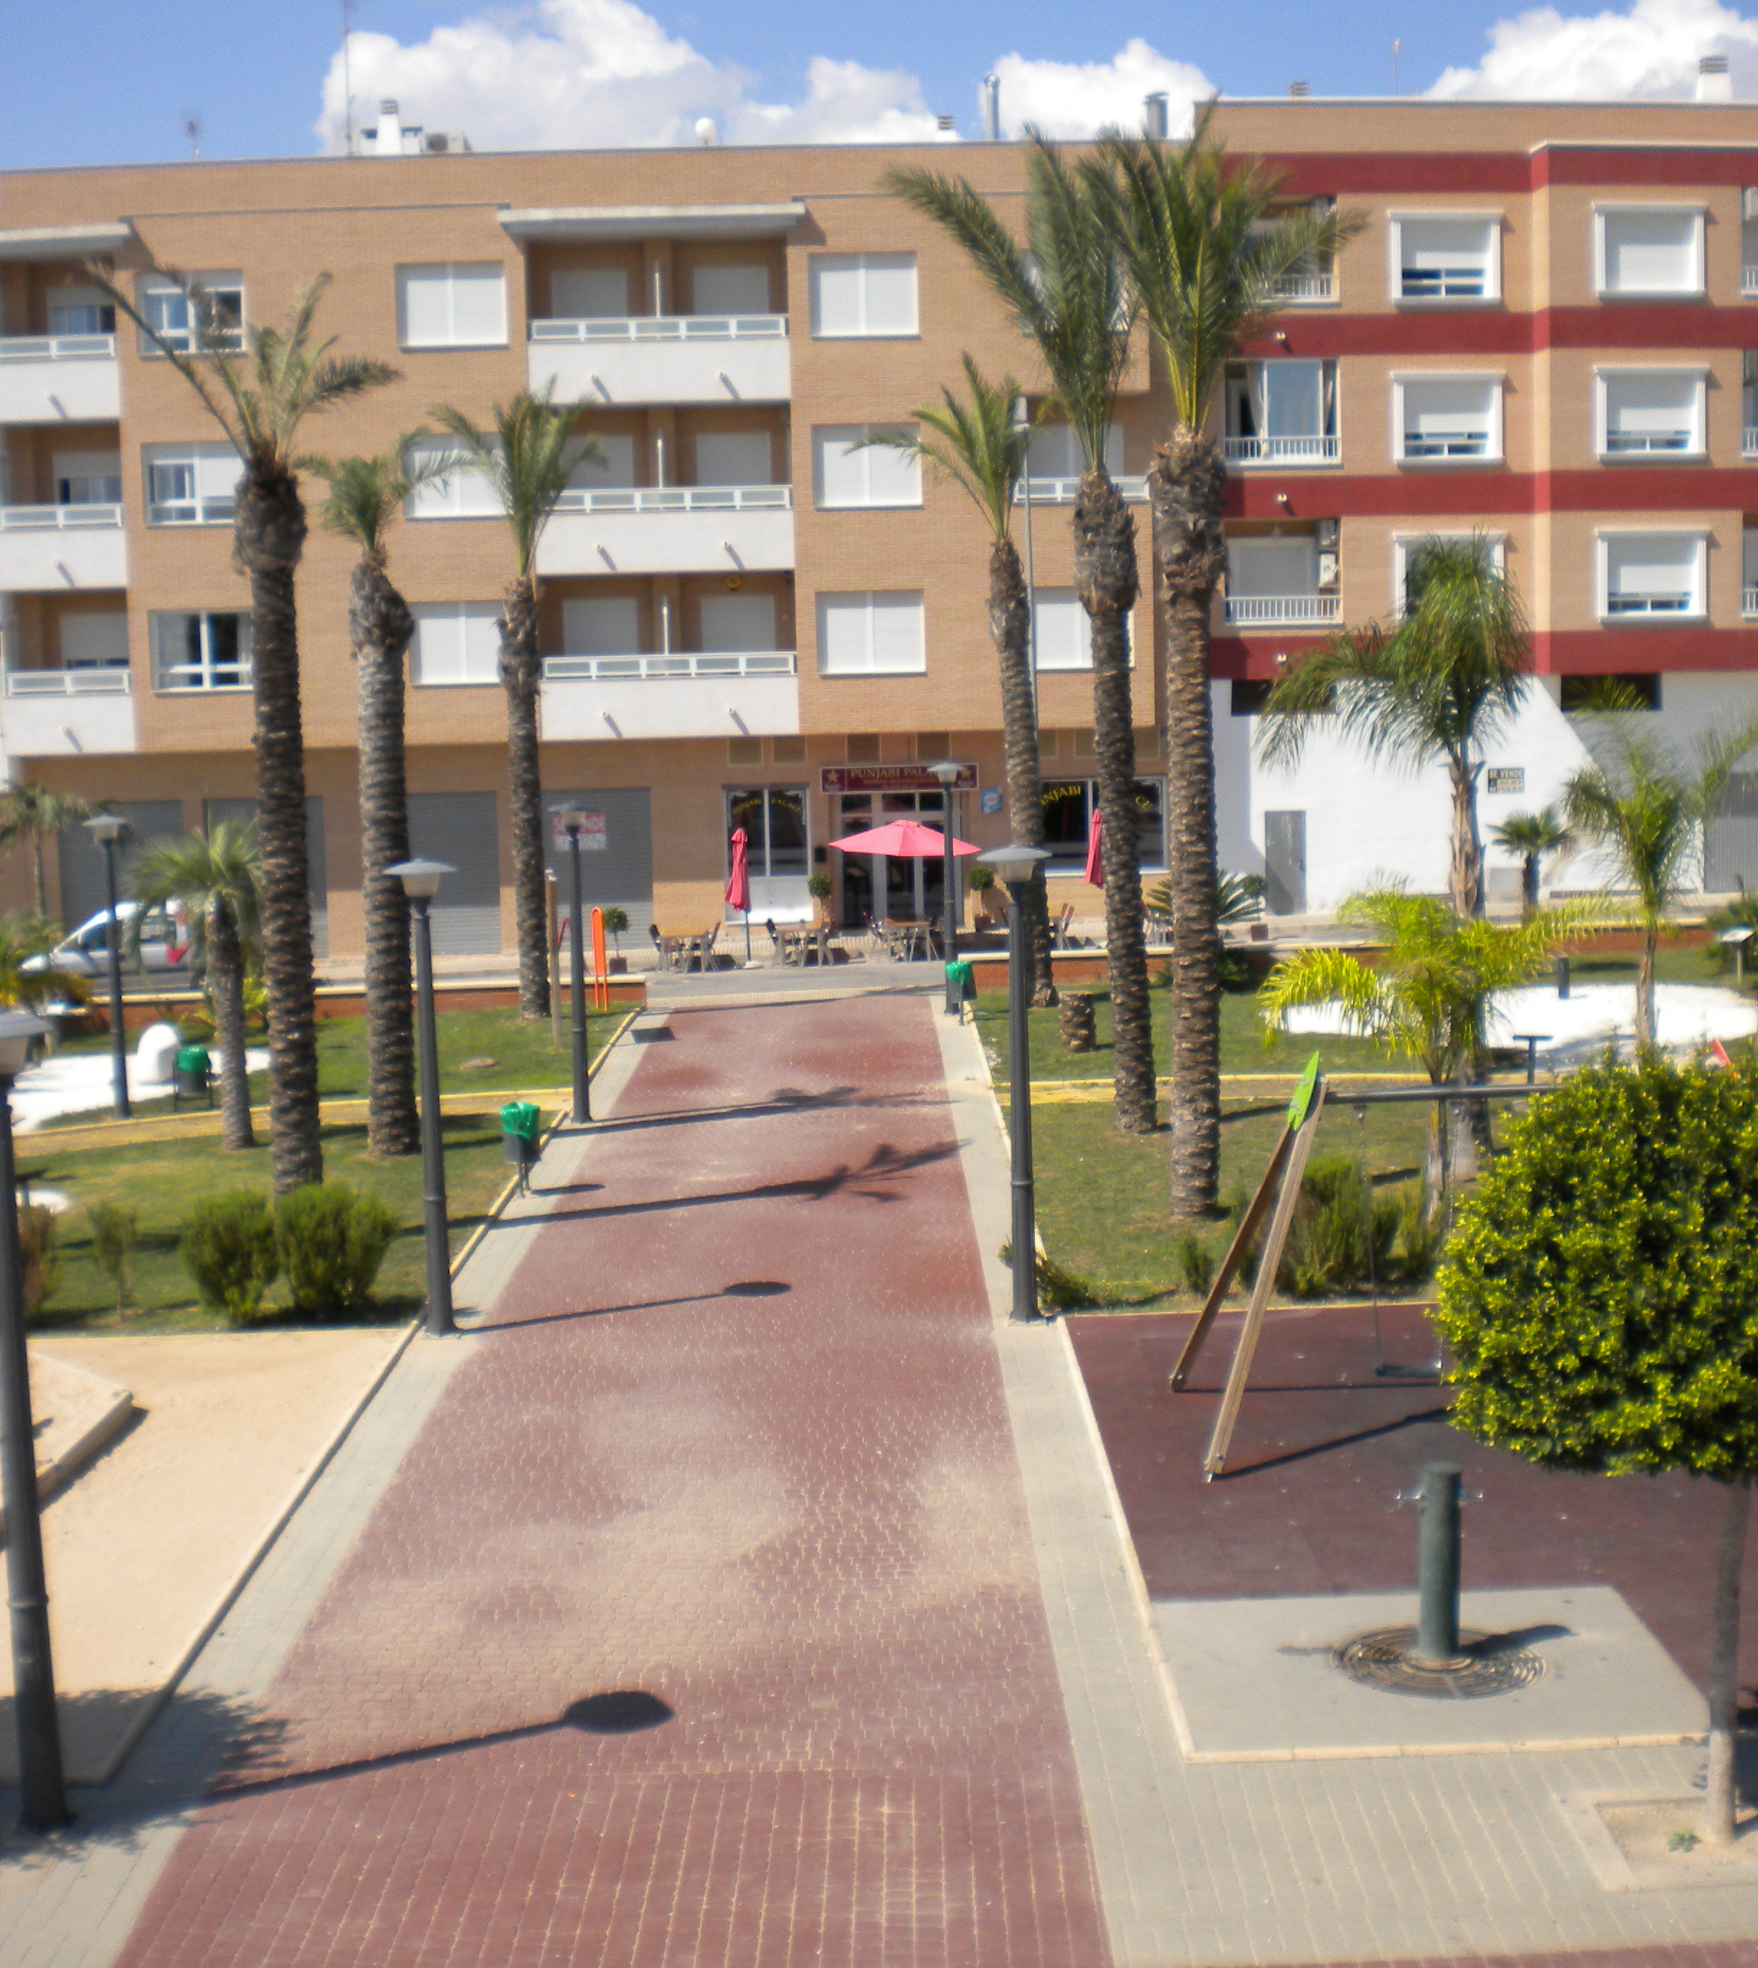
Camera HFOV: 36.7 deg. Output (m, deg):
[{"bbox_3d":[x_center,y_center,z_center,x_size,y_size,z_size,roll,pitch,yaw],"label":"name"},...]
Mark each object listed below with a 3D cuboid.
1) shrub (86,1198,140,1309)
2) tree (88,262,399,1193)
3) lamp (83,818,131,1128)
[{"bbox_3d":[-6.416,2.248,22.201,0.450,0.900,0.450,-1,5,0],"label":"shrub"},{"bbox_3d":[-5.388,-1.996,23.455,2.750,8.580,2.750,-1,6,0],"label":"tree"},{"bbox_3d":[-9.041,-0.225,31.375,0.540,3.619,0.540,-1,6,0],"label":"lamp"}]

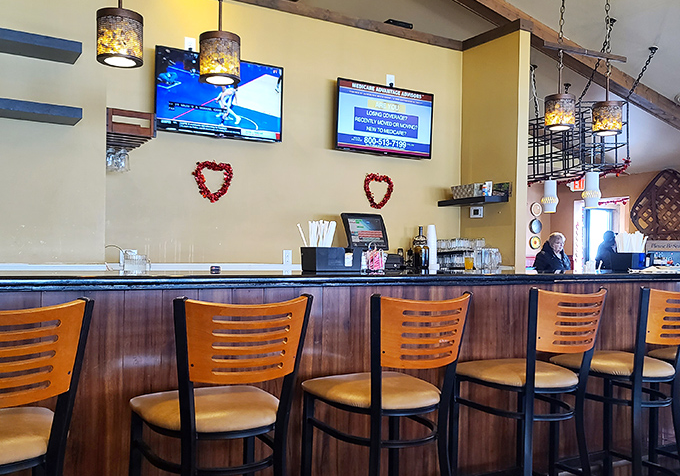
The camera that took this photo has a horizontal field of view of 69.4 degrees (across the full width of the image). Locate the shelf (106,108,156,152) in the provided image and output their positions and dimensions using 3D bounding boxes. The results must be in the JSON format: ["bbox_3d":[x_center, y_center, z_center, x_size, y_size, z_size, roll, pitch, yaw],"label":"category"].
[{"bbox_3d":[-1.225,-0.597,2.780,0.245,0.135,0.500,2,-1,-31],"label":"shelf"}]

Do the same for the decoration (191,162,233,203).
[{"bbox_3d":[-0.838,-0.369,3.240,0.273,0.280,0.050,2,-1,-27],"label":"decoration"}]

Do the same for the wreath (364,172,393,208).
[{"bbox_3d":[0.307,-0.362,3.820,0.273,0.280,0.050,2,-1,-27],"label":"wreath"}]

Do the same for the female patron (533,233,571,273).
[{"bbox_3d":[2.430,0.560,5.500,0.500,1.280,0.620,2,-1,-30],"label":"female patron"}]

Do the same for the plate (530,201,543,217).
[{"bbox_3d":[3.120,-0.447,7.800,0.235,0.235,0.030,2,-1,-27],"label":"plate"}]

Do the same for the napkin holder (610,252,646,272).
[{"bbox_3d":[1.895,0.157,3.215,0.165,0.108,0.140,2,-1,-28],"label":"napkin holder"}]

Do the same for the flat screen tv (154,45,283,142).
[{"bbox_3d":[-0.812,-0.965,3.370,0.870,0.525,0.080,2,3,-28],"label":"flat screen tv"}]

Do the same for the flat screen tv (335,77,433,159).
[{"bbox_3d":[0.372,-0.925,3.870,0.870,0.525,0.080,2,2,-27],"label":"flat screen tv"}]

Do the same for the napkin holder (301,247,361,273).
[{"bbox_3d":[-0.040,0.103,2.397,0.241,0.108,0.160,2,-1,-28],"label":"napkin holder"}]

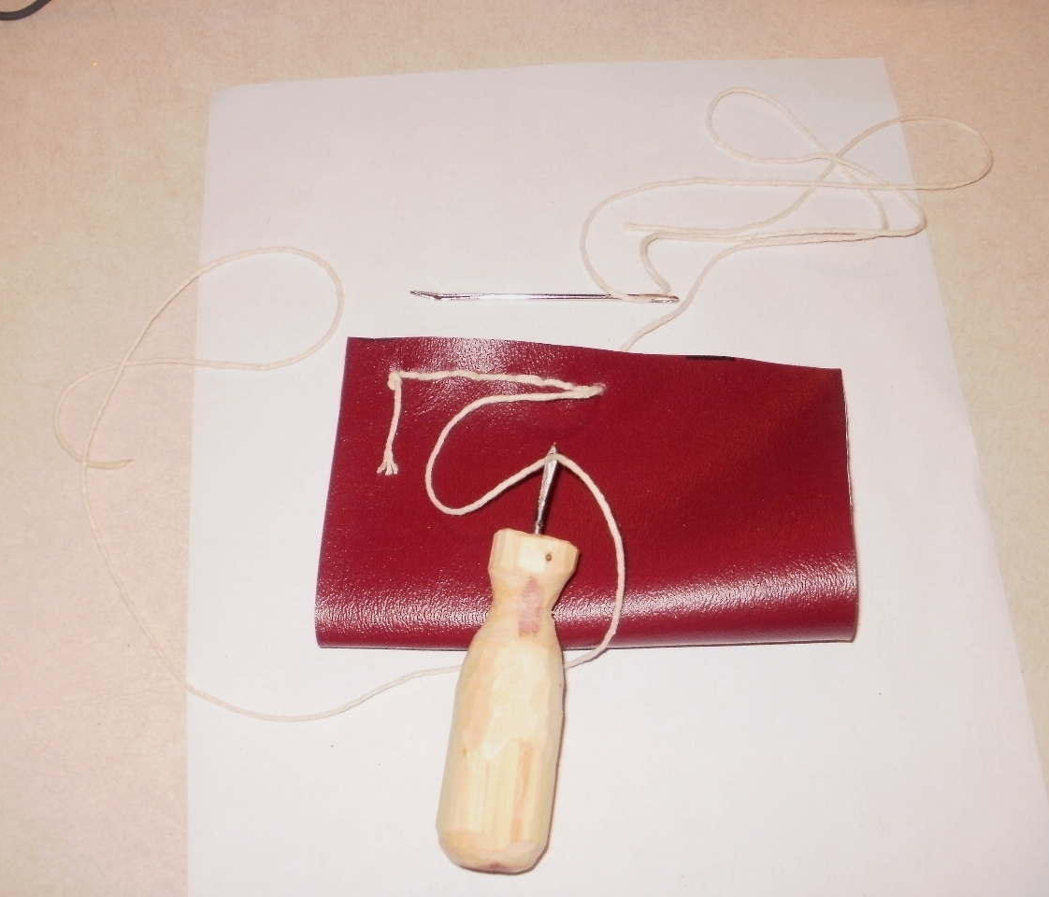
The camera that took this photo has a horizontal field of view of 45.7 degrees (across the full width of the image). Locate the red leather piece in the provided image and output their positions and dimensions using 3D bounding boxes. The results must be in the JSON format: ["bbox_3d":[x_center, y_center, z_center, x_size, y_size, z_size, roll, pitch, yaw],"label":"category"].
[{"bbox_3d":[0.018,0.012,0.325,0.135,0.011,0.085,2,68,0],"label":"red leather piece"}]

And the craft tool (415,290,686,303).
[{"bbox_3d":[0.006,-0.043,0.352,0.076,0.002,0.003,0,68,-1],"label":"craft tool"}]

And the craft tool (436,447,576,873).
[{"bbox_3d":[0.000,0.048,0.300,0.026,0.026,0.103,8,72,2],"label":"craft tool"}]

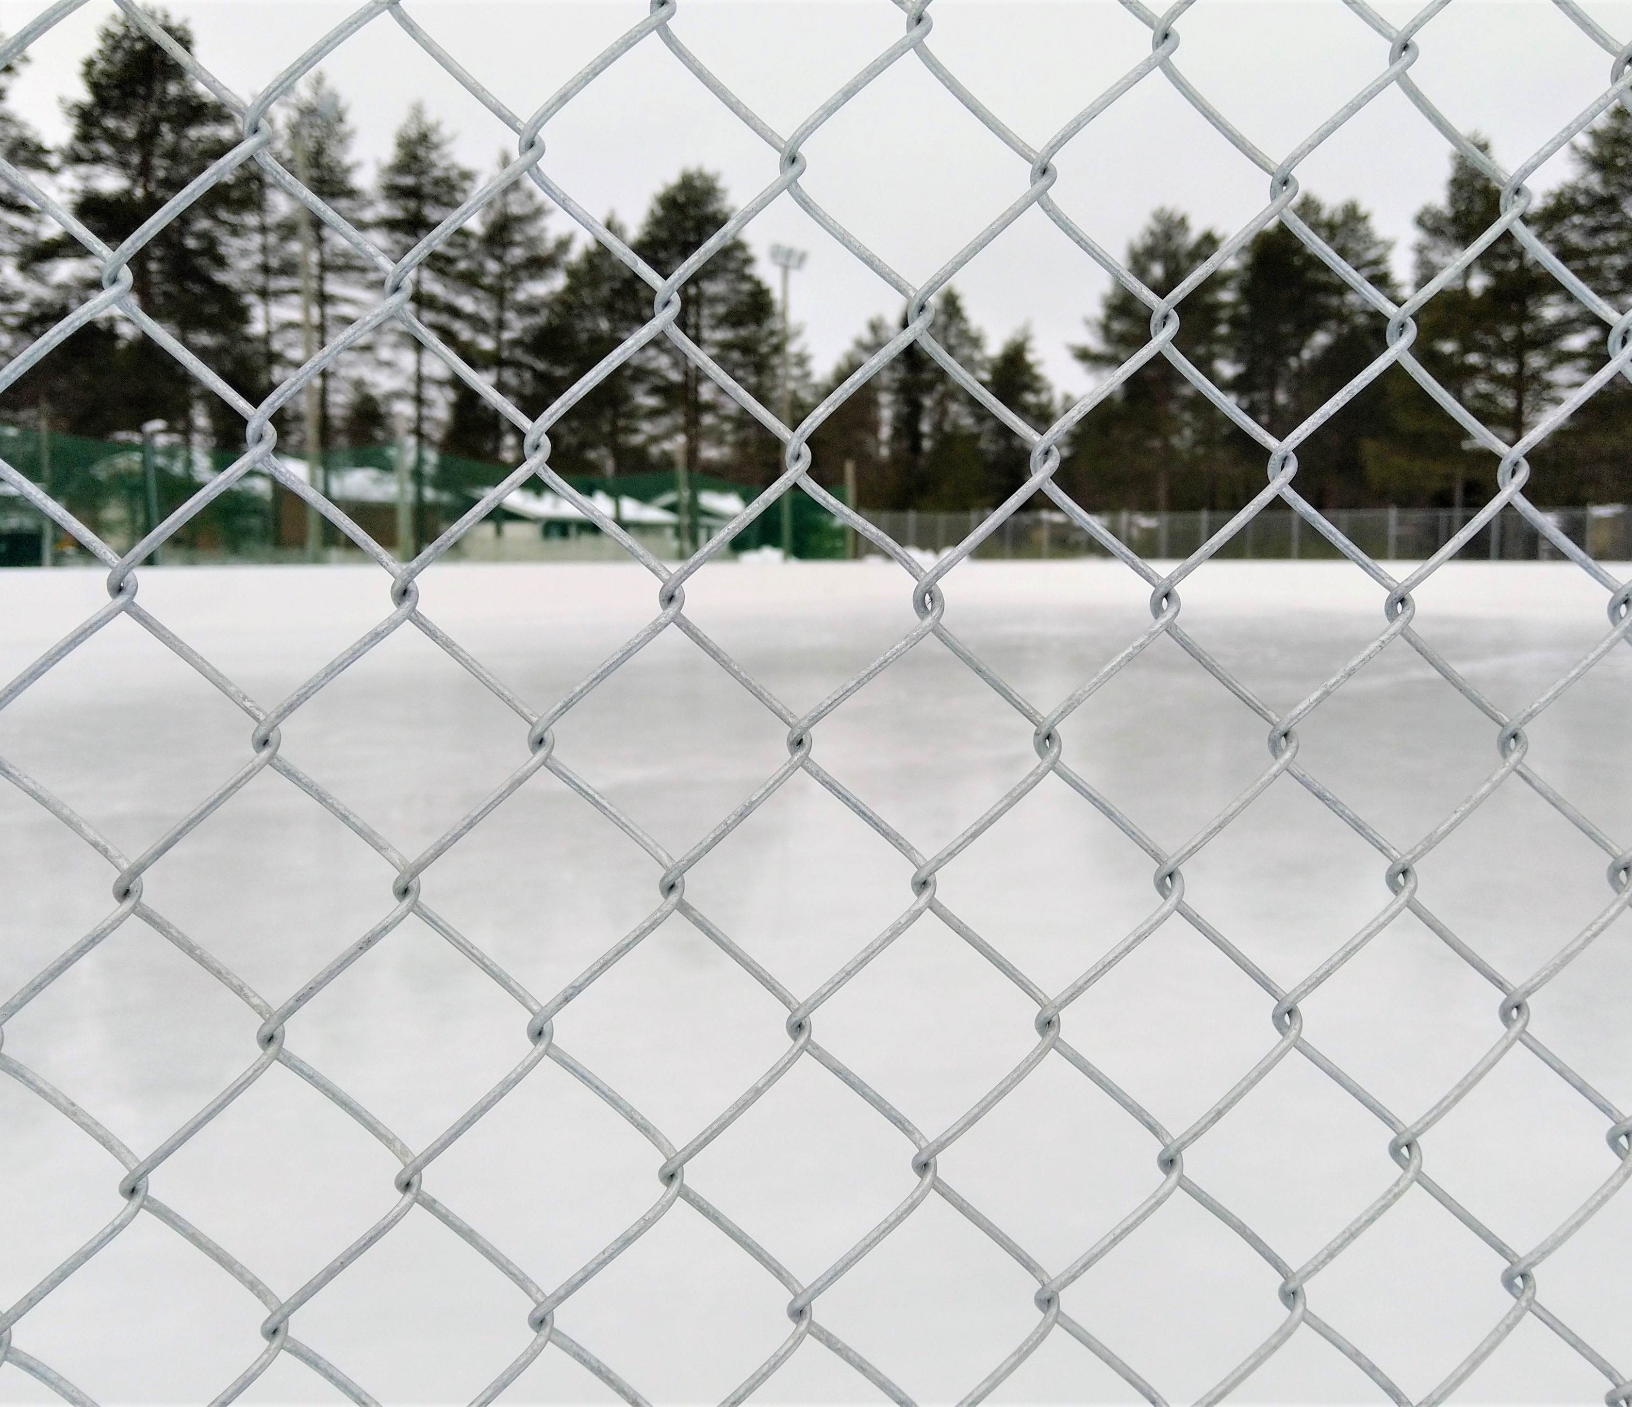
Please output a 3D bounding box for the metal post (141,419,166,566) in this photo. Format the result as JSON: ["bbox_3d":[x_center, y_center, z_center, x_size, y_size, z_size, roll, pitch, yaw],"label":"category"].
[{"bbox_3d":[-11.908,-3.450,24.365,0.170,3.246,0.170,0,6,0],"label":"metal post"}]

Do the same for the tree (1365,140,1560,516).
[{"bbox_3d":[22.439,-12.008,46.988,7.062,14.604,7.062,0,6,0],"label":"tree"}]

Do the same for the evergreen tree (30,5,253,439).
[{"bbox_3d":[-19.658,-11.557,39.993,6.245,17.262,5.933,0,6,0],"label":"evergreen tree"}]

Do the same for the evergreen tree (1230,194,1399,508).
[{"bbox_3d":[19.100,-11.760,52.040,6.128,15.086,5.822,0,6,0],"label":"evergreen tree"}]

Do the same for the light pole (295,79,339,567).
[{"bbox_3d":[-10.066,-6.736,26.934,0.600,10.469,1.150,5,8,37],"label":"light pole"}]

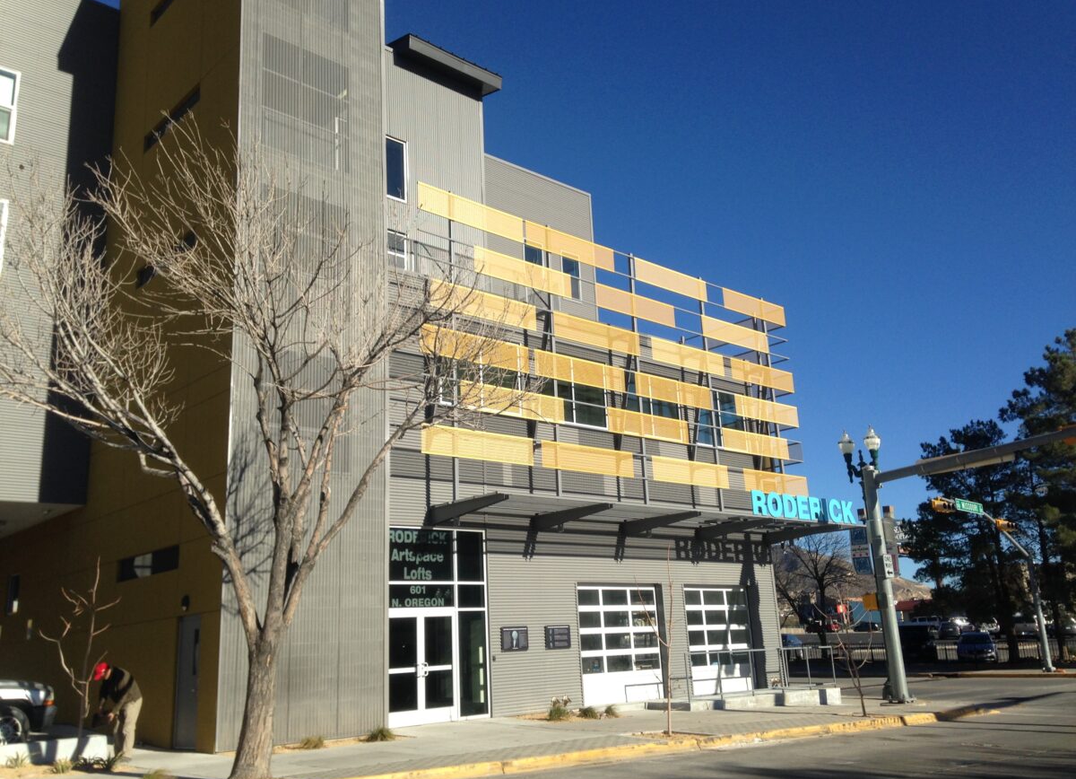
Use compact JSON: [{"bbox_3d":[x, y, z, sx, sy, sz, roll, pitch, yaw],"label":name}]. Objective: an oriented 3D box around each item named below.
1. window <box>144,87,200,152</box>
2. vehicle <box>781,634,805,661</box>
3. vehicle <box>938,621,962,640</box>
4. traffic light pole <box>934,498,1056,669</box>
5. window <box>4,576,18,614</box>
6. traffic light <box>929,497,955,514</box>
[{"bbox_3d":[-7.744,-5.743,21.849,0.150,0.450,2.750,11,-19,-42],"label":"window"},{"bbox_3d":[13.853,14.224,56.500,1.800,1.500,4.400,-5,-14,9],"label":"vehicle"},{"bbox_3d":[34.944,20.457,87.000,1.820,1.520,4.400,-9,-15,24],"label":"vehicle"},{"bbox_3d":[16.488,7.141,36.981,7.970,6.170,0.600,11,-19,-42],"label":"traffic light pole"},{"bbox_3d":[-12.858,5.031,25.185,0.150,1.000,0.750,11,-19,-42],"label":"window"},{"bbox_3d":[13.955,4.003,35.358,1.100,0.400,0.450,11,-19,-42],"label":"traffic light"}]

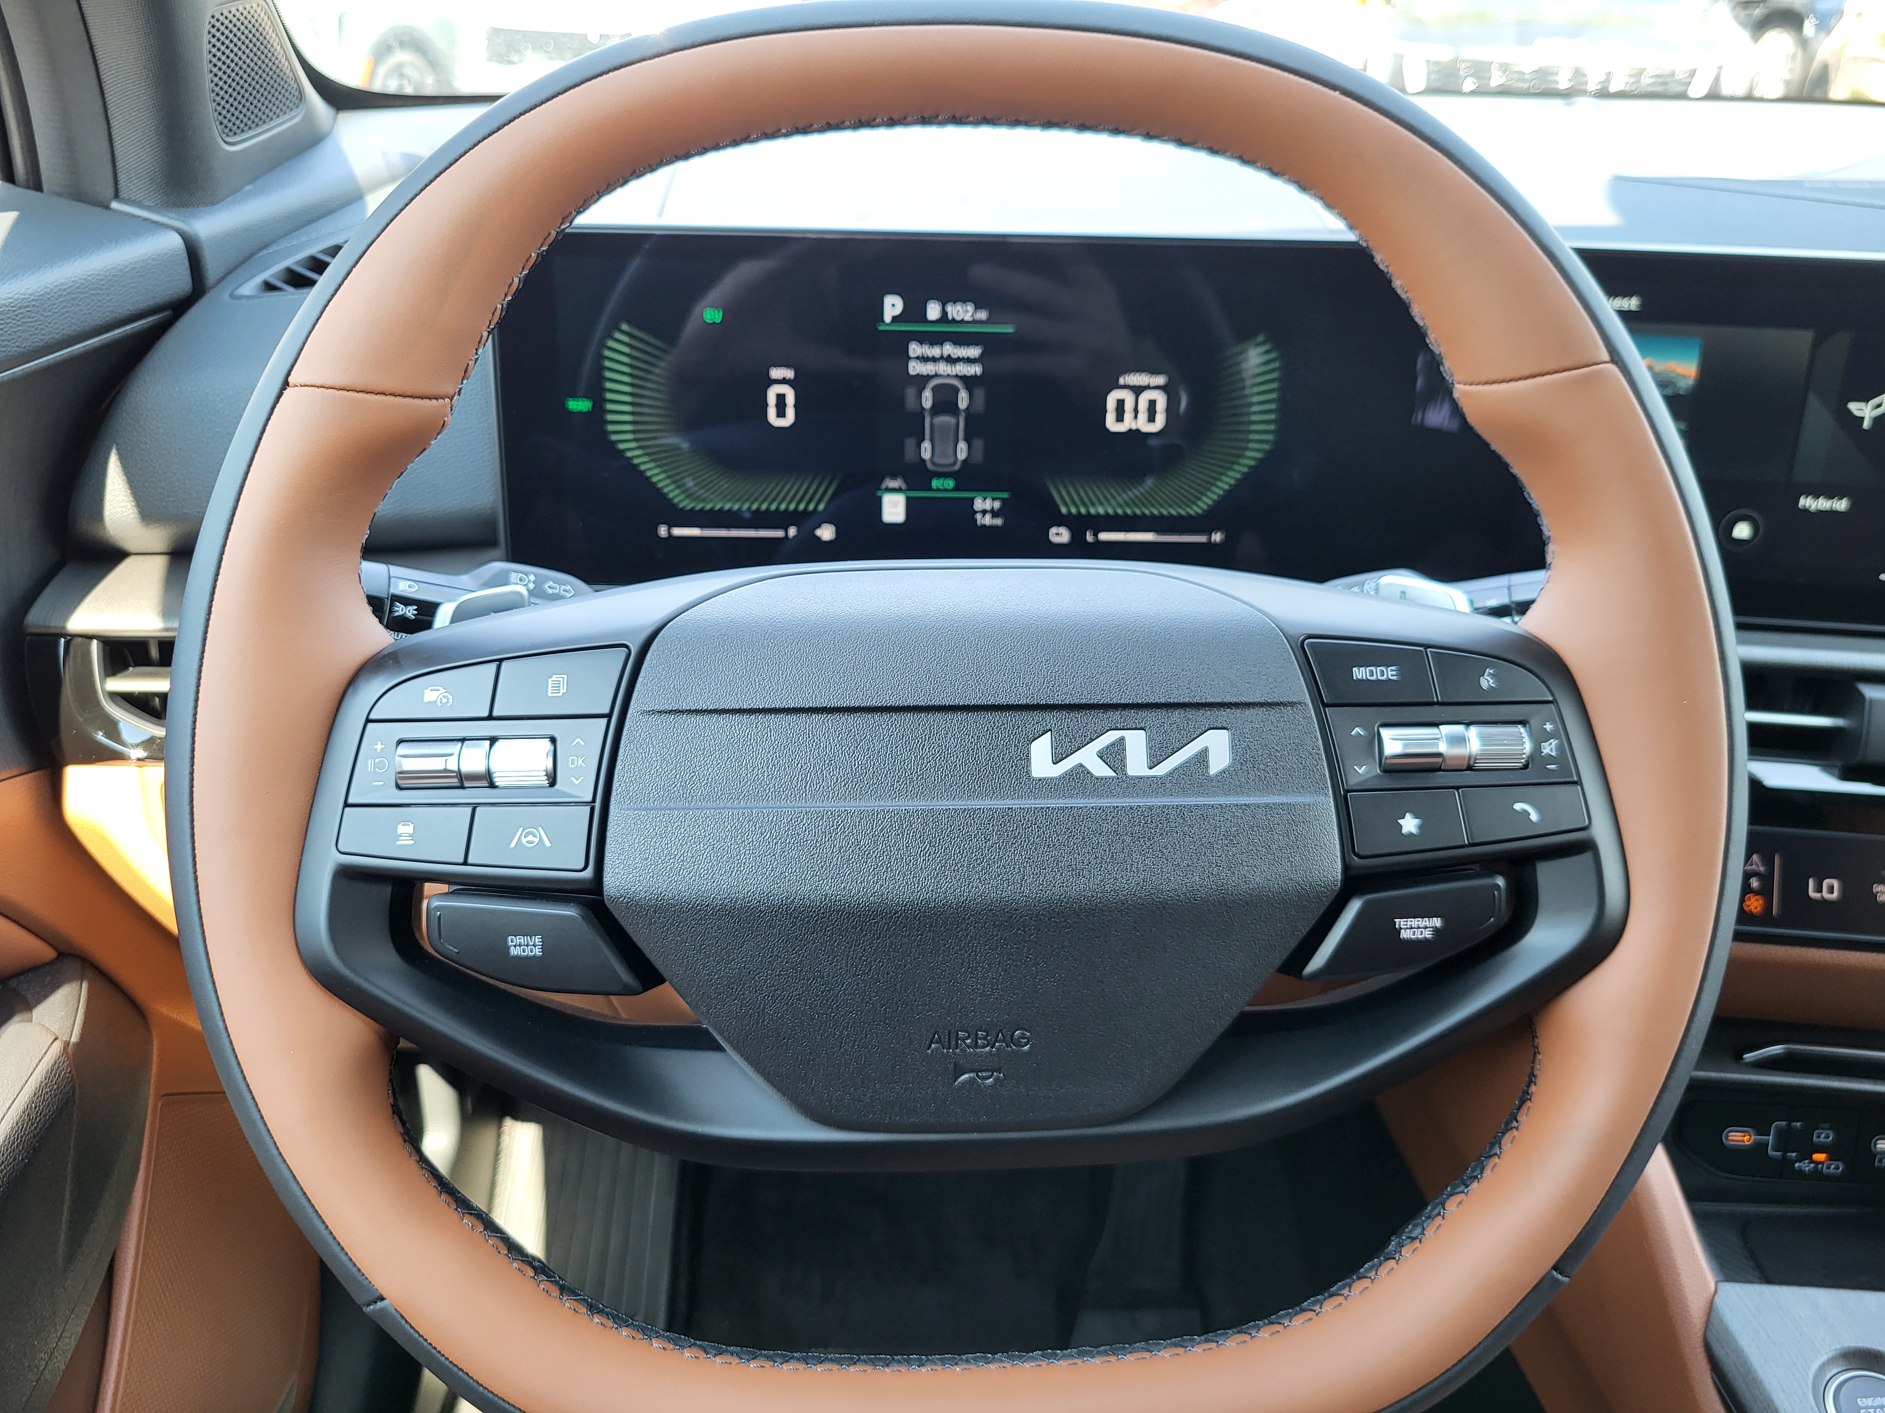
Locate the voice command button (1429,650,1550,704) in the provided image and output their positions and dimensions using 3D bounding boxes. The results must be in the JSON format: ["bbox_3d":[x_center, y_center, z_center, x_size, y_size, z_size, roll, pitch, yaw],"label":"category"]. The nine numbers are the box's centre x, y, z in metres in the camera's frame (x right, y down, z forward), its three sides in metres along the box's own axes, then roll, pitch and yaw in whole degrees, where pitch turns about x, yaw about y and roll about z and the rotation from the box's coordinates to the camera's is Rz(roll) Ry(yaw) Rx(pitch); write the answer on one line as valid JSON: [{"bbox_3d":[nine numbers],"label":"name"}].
[{"bbox_3d":[0.136,-0.007,0.353,0.027,0.013,0.007,-1,3,-2],"label":"voice command button"}]

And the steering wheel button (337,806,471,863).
[{"bbox_3d":[-0.131,0.031,0.345,0.029,0.012,0.007,-1,3,-2],"label":"steering wheel button"}]

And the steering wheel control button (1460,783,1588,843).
[{"bbox_3d":[0.146,0.027,0.355,0.029,0.014,0.007,-1,3,-2],"label":"steering wheel control button"}]

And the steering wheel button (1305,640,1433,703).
[{"bbox_3d":[0.106,-0.009,0.352,0.031,0.016,0.007,-1,3,-2],"label":"steering wheel button"}]

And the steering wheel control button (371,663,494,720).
[{"bbox_3d":[-0.124,-0.004,0.343,0.028,0.013,0.007,-1,3,-2],"label":"steering wheel control button"}]

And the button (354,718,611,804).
[{"bbox_3d":[-0.112,0.013,0.344,0.058,0.018,0.010,-1,3,-2],"label":"button"}]

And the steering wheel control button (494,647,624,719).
[{"bbox_3d":[-0.093,-0.006,0.344,0.030,0.016,0.007,-1,3,-2],"label":"steering wheel control button"}]

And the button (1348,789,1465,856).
[{"bbox_3d":[0.116,0.029,0.354,0.027,0.015,0.007,-1,3,-2],"label":"button"}]

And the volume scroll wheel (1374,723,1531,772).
[{"bbox_3d":[0.127,0.010,0.353,0.035,0.011,0.010,-1,3,-2],"label":"volume scroll wheel"}]

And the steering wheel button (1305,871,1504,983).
[{"bbox_3d":[0.119,0.056,0.366,0.050,0.025,0.014,-1,3,-2],"label":"steering wheel button"}]

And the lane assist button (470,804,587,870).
[{"bbox_3d":[-0.101,0.032,0.346,0.027,0.015,0.007,-1,3,-2],"label":"lane assist button"}]

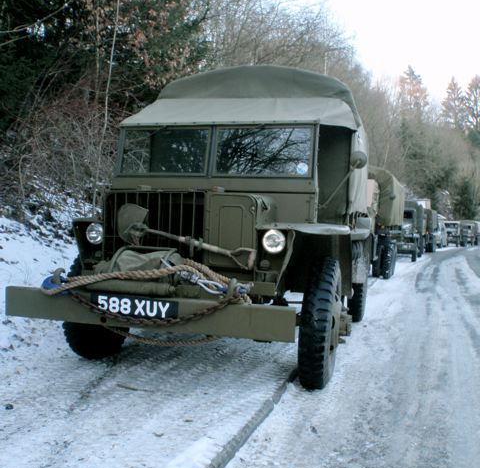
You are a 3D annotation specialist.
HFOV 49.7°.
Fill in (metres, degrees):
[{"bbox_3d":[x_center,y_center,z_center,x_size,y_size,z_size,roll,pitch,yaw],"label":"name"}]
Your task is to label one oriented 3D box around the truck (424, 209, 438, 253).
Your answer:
[{"bbox_3d":[10.147,-0.307,30.142,2.220,2.680,6.300,3,1,26],"label":"truck"}]

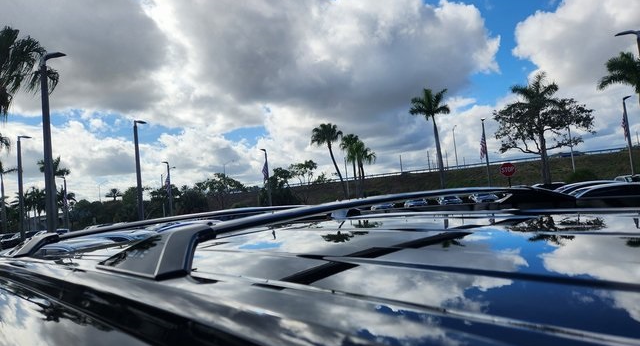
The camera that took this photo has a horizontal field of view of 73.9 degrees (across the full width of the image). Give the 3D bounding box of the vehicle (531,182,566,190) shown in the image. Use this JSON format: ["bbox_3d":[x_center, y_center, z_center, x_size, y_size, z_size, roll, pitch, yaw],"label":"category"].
[{"bbox_3d":[13.180,1.579,24.000,4.700,1.680,1.880,-6,-4,20],"label":"vehicle"}]

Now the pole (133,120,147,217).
[{"bbox_3d":[-10.159,0.643,24.200,0.400,7.250,0.920,-6,-4,24],"label":"pole"}]

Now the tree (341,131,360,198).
[{"bbox_3d":[4.226,-0.206,53.769,2.350,9.410,2.400,-5,-3,0],"label":"tree"}]

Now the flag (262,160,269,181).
[{"bbox_3d":[-5.841,-0.161,45.738,0.800,2.300,0.300,-3,-3,-24],"label":"flag"}]

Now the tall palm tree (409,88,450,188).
[{"bbox_3d":[10.143,-2.027,38.000,3.700,11.230,3.700,-5,-4,15],"label":"tall palm tree"}]

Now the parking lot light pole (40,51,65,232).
[{"bbox_3d":[-8.524,-0.170,13.600,0.920,7.330,0.420,-5,-4,14],"label":"parking lot light pole"}]

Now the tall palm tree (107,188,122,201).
[{"bbox_3d":[-41.081,6.770,85.000,3.200,7.700,3.200,-3,-4,-26],"label":"tall palm tree"}]

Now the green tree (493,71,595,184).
[{"bbox_3d":[17.872,-2.688,34.000,8.000,10.840,7.200,-6,-4,28],"label":"green tree"}]

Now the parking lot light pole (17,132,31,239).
[{"bbox_3d":[-19.114,1.386,27.846,0.400,7.500,1.050,-6,-3,20],"label":"parking lot light pole"}]

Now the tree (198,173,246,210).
[{"bbox_3d":[-13.300,3.381,58.000,6.400,6.590,5.800,-4,-4,-13],"label":"tree"}]

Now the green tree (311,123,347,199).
[{"bbox_3d":[1.321,-0.692,51.738,3.970,10.650,3.800,-5,-3,0],"label":"green tree"}]

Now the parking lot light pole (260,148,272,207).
[{"bbox_3d":[-5.731,1.159,45.478,0.400,7.500,1.050,-6,-3,20],"label":"parking lot light pole"}]

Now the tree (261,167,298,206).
[{"bbox_3d":[-5.221,2.389,55.853,4.480,5.990,4.300,-5,-3,0],"label":"tree"}]

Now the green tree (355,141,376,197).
[{"bbox_3d":[6.232,0.146,54.791,2.850,8.480,2.700,-5,-3,0],"label":"green tree"}]

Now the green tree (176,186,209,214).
[{"bbox_3d":[-16.792,4.248,56.000,4.200,5.180,4.000,-3,-4,-17],"label":"green tree"}]

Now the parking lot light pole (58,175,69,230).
[{"bbox_3d":[-36.130,4.366,59.920,0.400,7.500,1.050,-6,-3,20],"label":"parking lot light pole"}]

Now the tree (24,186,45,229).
[{"bbox_3d":[-46.837,6.109,70.000,3.300,8.110,3.300,-2,-4,-34],"label":"tree"}]

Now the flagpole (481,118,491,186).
[{"bbox_3d":[13.354,-0.631,34.000,0.550,7.460,0.750,-6,-4,20],"label":"flagpole"}]

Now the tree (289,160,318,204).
[{"bbox_3d":[-2.214,1.775,59.825,3.880,7.110,3.600,-5,-3,0],"label":"tree"}]

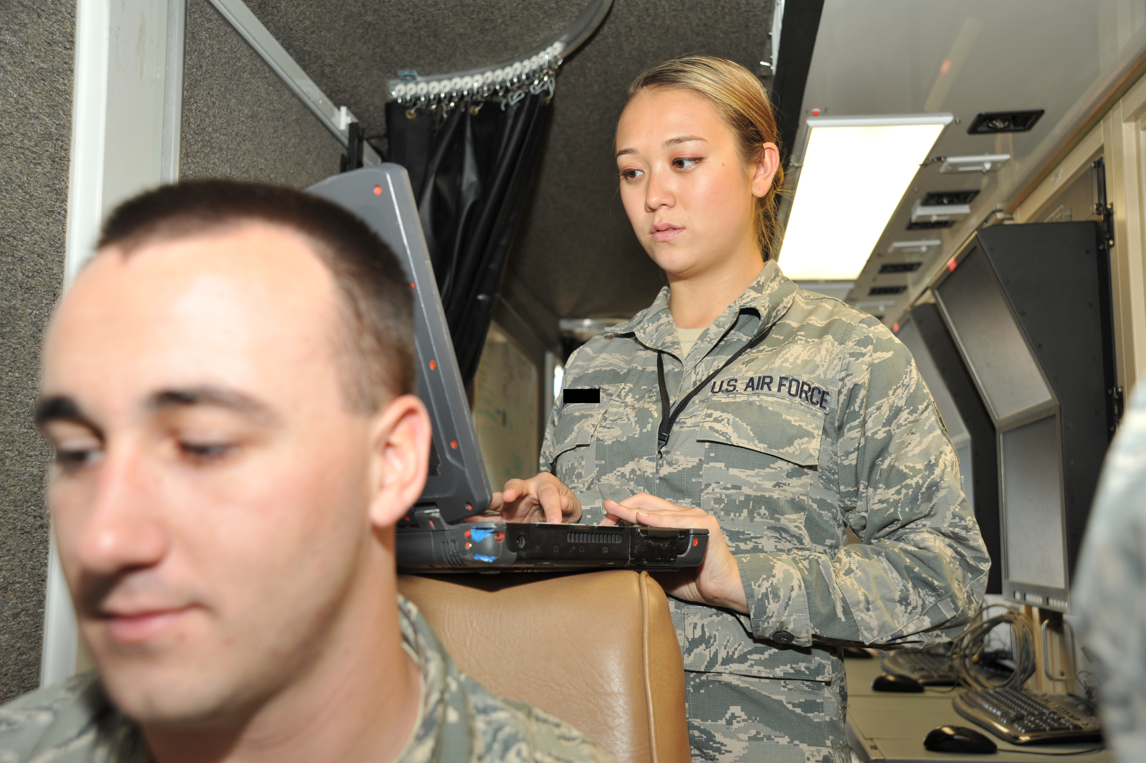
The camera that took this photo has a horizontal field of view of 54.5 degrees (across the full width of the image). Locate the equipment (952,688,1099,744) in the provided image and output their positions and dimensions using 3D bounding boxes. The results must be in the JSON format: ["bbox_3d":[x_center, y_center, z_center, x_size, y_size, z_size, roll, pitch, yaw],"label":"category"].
[{"bbox_3d":[0.873,0.626,2.117,0.230,0.035,0.485,0,-7,2],"label":"equipment"}]

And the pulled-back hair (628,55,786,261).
[{"bbox_3d":[0.143,-0.239,1.180,0.160,0.215,0.205,-7,-2,43],"label":"pulled-back hair"}]

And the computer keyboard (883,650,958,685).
[{"bbox_3d":[0.933,0.713,2.803,0.230,0.035,0.485,0,-7,0],"label":"computer keyboard"}]

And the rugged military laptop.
[{"bbox_3d":[-0.122,0.020,1.018,0.315,0.291,0.395,-6,-9,41],"label":"rugged military laptop"}]

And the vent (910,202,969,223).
[{"bbox_3d":[0.873,-0.393,2.636,0.125,0.025,0.085,-1,-7,7],"label":"vent"}]

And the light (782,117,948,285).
[{"bbox_3d":[0.628,-0.396,2.621,0.250,0.035,1.310,-1,-7,7],"label":"light"}]

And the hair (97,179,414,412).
[{"bbox_3d":[-0.155,-0.029,0.550,0.160,0.150,0.190,-3,0,23],"label":"hair"}]

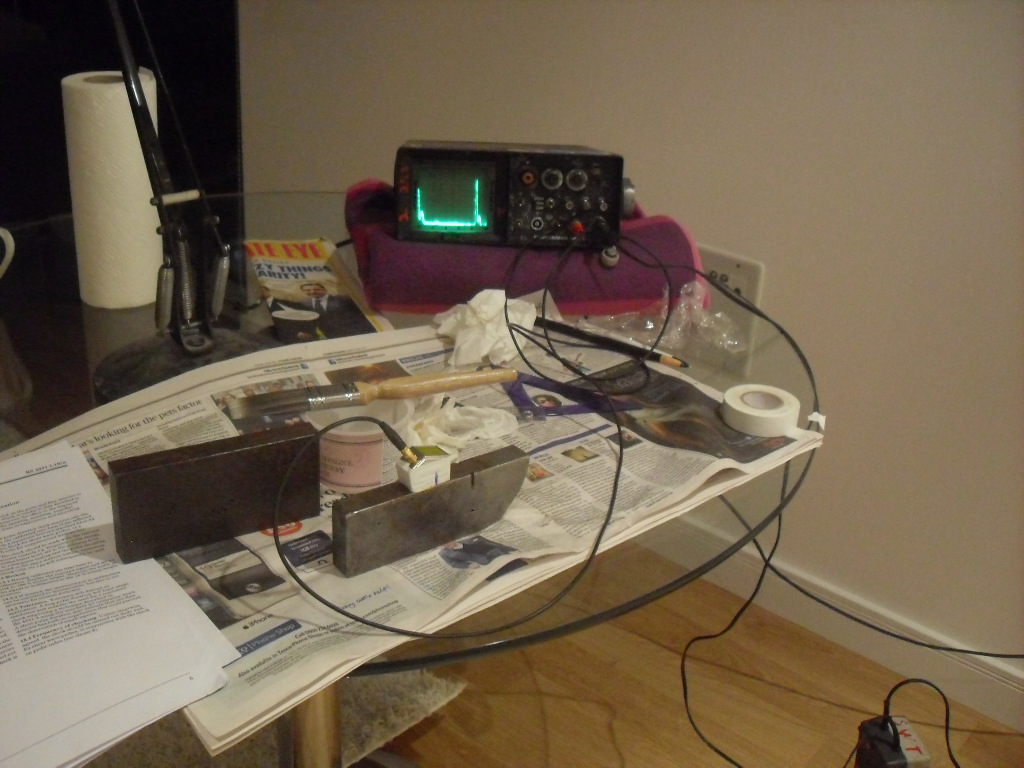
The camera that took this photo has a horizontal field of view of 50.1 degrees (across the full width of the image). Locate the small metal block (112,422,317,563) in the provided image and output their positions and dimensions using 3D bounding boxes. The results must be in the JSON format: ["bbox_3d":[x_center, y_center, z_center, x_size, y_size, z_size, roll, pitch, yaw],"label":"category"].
[{"bbox_3d":[-0.201,0.074,0.754,0.138,0.069,0.018,-11,30,-30],"label":"small metal block"}]

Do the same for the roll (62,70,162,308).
[{"bbox_3d":[-0.400,-0.195,1.111,0.085,0.222,0.085,4,26,-2],"label":"roll"}]

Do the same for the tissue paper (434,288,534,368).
[{"bbox_3d":[-0.025,-0.054,1.050,0.097,0.068,0.075,5,26,0],"label":"tissue paper"}]

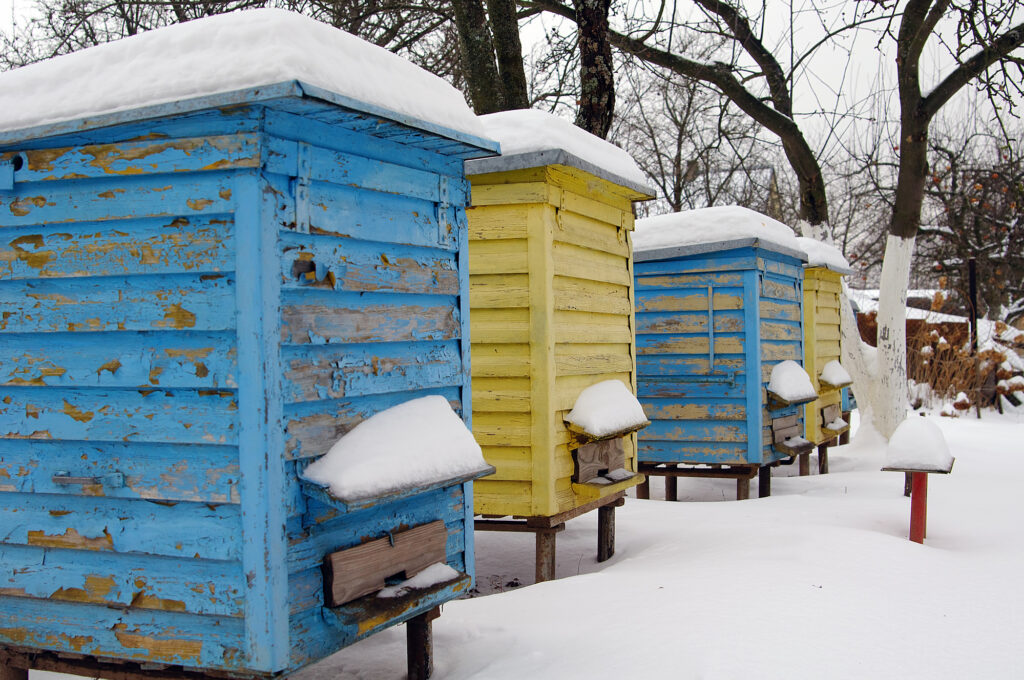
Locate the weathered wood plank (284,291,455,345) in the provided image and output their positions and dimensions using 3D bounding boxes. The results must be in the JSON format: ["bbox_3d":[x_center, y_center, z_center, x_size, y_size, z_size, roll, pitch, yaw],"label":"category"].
[{"bbox_3d":[-0.235,-0.040,2.066,0.020,0.087,0.557,-1,0,27],"label":"weathered wood plank"}]

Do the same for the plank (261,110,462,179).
[{"bbox_3d":[-0.242,-0.332,2.067,0.020,0.036,0.614,-1,0,27],"label":"plank"}]

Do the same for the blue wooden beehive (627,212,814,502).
[{"bbox_3d":[0.828,0.059,5.035,0.713,1.185,0.682,-1,0,27],"label":"blue wooden beehive"}]

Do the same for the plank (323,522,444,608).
[{"bbox_3d":[-0.214,0.378,2.042,0.028,0.090,0.356,-1,0,27],"label":"plank"}]

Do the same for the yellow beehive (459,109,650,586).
[{"bbox_3d":[-0.059,0.016,3.281,0.713,1.230,0.698,-1,0,24],"label":"yellow beehive"}]

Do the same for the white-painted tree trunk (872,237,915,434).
[{"bbox_3d":[2.167,-0.020,6.750,0.190,1.160,0.190,3,0,0],"label":"white-painted tree trunk"}]

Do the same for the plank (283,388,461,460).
[{"bbox_3d":[-0.231,0.136,2.066,0.020,0.088,0.557,-1,0,27],"label":"plank"}]

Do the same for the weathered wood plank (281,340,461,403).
[{"bbox_3d":[-0.233,0.048,2.066,0.020,0.088,0.557,-1,0,27],"label":"weathered wood plank"}]

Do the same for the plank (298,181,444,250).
[{"bbox_3d":[-0.236,-0.213,2.071,0.020,0.087,0.510,-1,0,27],"label":"plank"}]

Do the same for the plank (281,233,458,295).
[{"bbox_3d":[-0.237,-0.126,2.067,0.020,0.086,0.557,-1,0,27],"label":"plank"}]

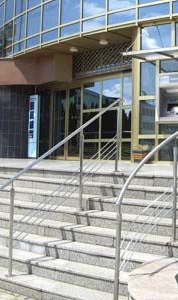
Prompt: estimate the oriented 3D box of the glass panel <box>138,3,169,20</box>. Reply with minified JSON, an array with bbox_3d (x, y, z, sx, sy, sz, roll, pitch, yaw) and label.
[{"bbox_3d":[1.414,-2.972,9.420,0.716,0.261,0.050,1,0,32],"label":"glass panel"}]

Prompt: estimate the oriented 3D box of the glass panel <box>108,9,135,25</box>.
[{"bbox_3d":[0.786,-3.119,10.321,0.791,0.259,0.050,1,0,40],"label":"glass panel"}]

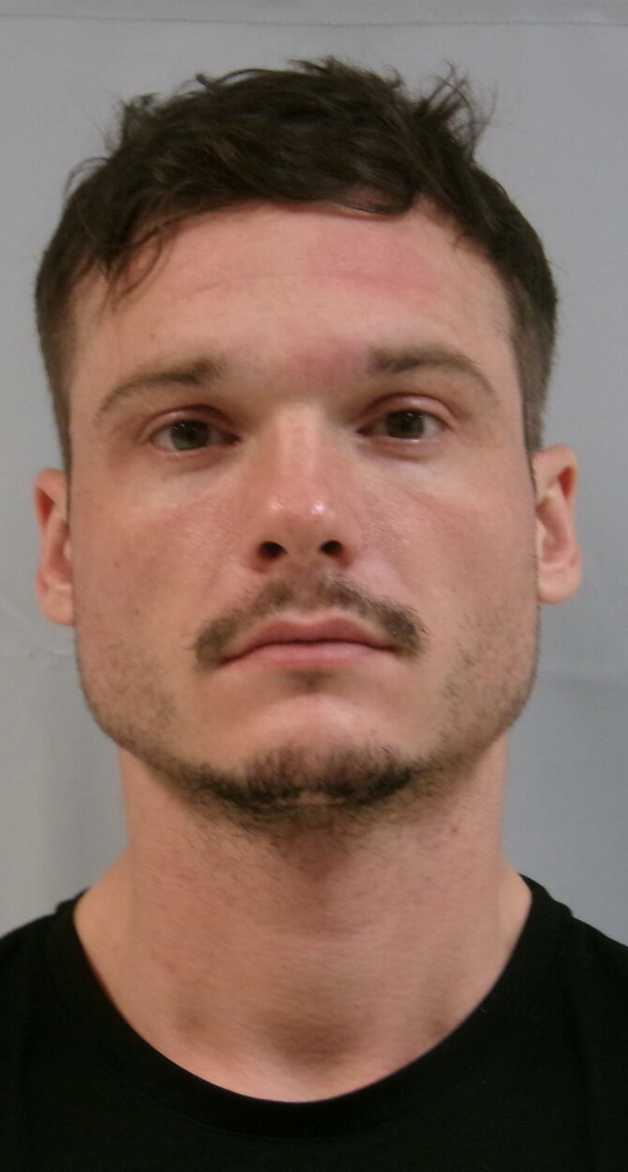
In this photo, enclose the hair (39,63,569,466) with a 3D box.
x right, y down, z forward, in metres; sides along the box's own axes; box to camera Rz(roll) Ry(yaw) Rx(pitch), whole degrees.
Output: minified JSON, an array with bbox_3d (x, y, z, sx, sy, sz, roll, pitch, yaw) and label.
[{"bbox_3d":[-0.006,-0.085,1.272,0.170,0.165,0.197,-2,-7,1],"label":"hair"}]

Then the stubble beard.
[{"bbox_3d":[-0.002,0.036,1.208,0.146,0.085,0.095,-2,-7,1],"label":"stubble beard"}]

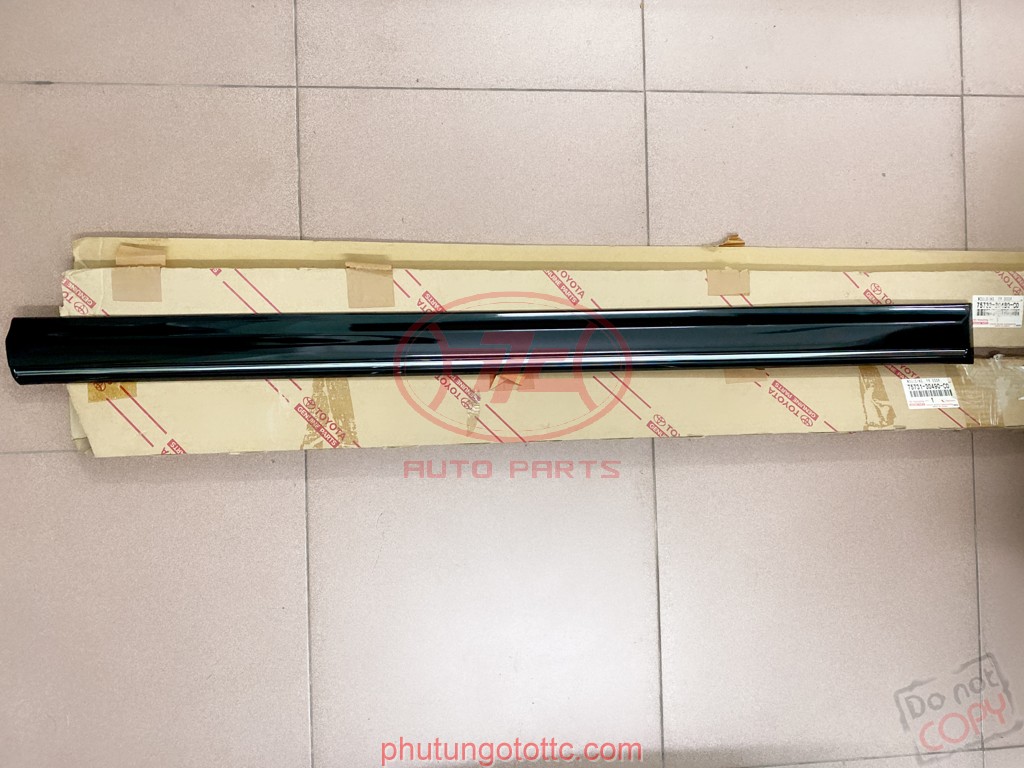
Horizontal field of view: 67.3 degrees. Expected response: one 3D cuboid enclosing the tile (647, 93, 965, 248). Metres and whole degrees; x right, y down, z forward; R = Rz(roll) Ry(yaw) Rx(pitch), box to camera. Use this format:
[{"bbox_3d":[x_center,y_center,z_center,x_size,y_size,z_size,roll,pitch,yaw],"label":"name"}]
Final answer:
[{"bbox_3d":[0.360,-0.149,0.930,0.398,0.010,0.398,-1,89,-6],"label":"tile"}]

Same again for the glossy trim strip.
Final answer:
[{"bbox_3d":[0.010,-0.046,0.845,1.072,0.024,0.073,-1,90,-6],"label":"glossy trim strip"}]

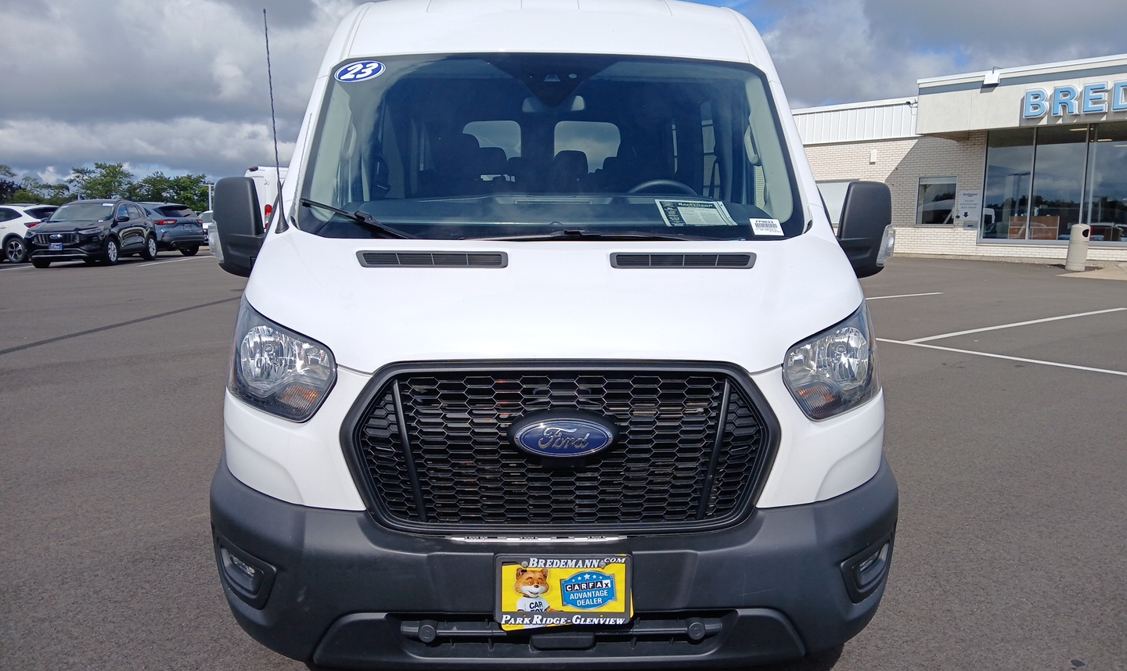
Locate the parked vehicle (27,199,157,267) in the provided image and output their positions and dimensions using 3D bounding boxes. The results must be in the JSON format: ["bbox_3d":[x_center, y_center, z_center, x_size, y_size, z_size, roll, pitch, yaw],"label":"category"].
[{"bbox_3d":[-12.459,-2.796,22.640,1.930,1.680,4.580,-1,8,-6],"label":"parked vehicle"}]

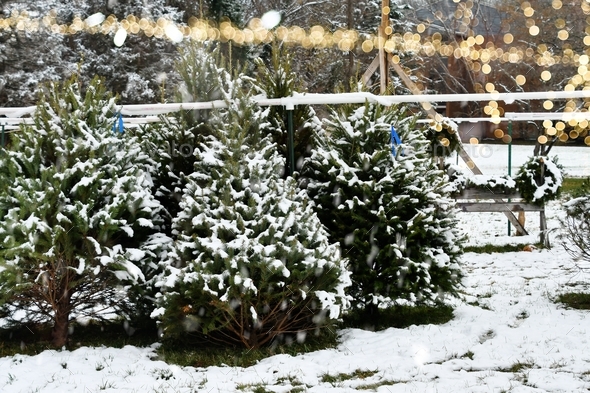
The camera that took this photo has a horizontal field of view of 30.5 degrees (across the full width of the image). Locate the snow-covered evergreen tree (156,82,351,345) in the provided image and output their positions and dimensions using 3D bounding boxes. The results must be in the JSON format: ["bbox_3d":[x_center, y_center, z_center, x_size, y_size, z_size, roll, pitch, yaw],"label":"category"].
[{"bbox_3d":[-0.300,0.117,7.450,1.320,1.850,1.300,0,3,0],"label":"snow-covered evergreen tree"}]

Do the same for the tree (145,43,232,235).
[{"bbox_3d":[-0.850,-0.170,9.000,1.150,2.150,1.150,0,3,0],"label":"tree"}]

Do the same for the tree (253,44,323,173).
[{"bbox_3d":[-0.070,-0.170,9.100,1.100,2.150,1.100,0,3,0],"label":"tree"}]

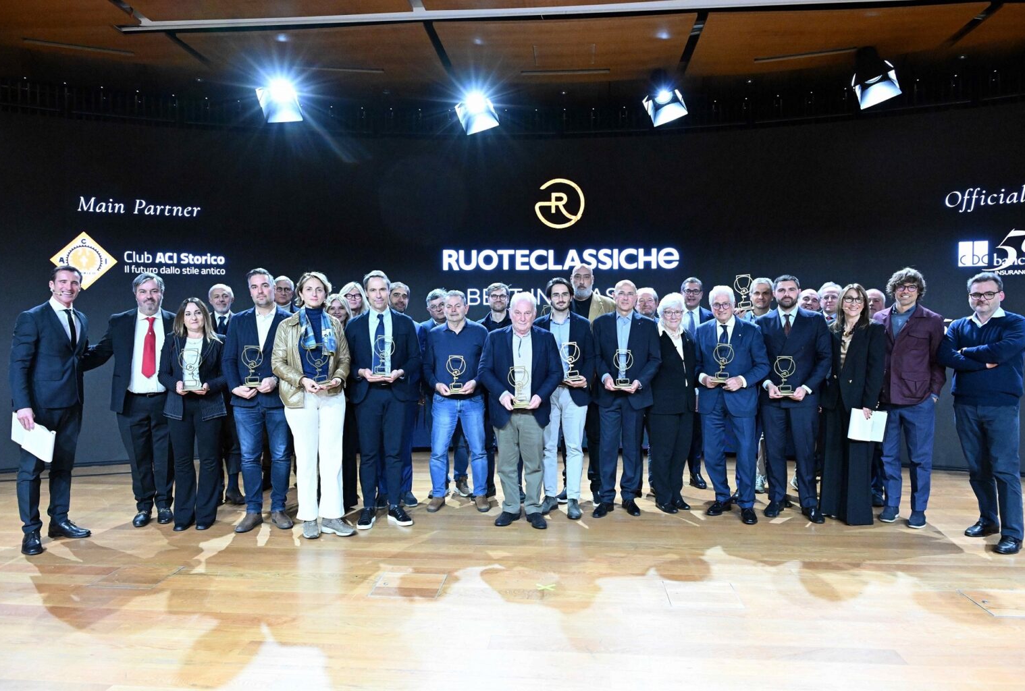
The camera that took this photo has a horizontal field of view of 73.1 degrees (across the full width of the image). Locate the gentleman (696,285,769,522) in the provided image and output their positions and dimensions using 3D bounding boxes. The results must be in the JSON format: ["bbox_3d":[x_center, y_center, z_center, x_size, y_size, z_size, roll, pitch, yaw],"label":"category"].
[{"bbox_3d":[1.625,0.406,5.083,0.540,1.677,0.430,1,3,20],"label":"gentleman"}]

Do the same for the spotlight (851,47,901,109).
[{"bbox_3d":[3.470,-2.545,6.600,0.420,0.400,0.450,1,45,16],"label":"spotlight"}]

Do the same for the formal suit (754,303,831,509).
[{"bbox_3d":[2.079,0.459,5.065,0.530,1.474,0.360,1,3,24],"label":"formal suit"}]

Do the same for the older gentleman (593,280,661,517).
[{"bbox_3d":[0.858,0.383,5.210,0.524,1.748,0.400,1,4,8],"label":"older gentleman"}]

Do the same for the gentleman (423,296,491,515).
[{"bbox_3d":[-0.429,0.411,5.231,0.510,1.652,0.420,0,3,-4],"label":"gentleman"}]

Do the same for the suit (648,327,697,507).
[{"bbox_3d":[1.248,0.531,5.323,0.444,1.375,0.310,-1,4,-12],"label":"suit"}]

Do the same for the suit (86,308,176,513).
[{"bbox_3d":[-2.706,0.461,4.907,0.670,1.473,0.380,-1,2,-25],"label":"suit"}]

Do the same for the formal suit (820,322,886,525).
[{"bbox_3d":[2.453,0.543,4.989,0.444,1.437,0.350,2,5,30],"label":"formal suit"}]

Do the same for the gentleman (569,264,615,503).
[{"bbox_3d":[0.578,0.290,5.524,0.530,1.865,0.360,0,3,8],"label":"gentleman"}]

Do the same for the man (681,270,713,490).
[{"bbox_3d":[1.547,0.309,5.859,0.520,1.793,0.370,1,3,10],"label":"man"}]

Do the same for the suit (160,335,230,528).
[{"bbox_3d":[-2.232,0.591,4.815,0.500,1.373,0.380,-1,2,-24],"label":"suit"}]

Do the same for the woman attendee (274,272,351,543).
[{"bbox_3d":[-1.350,0.384,4.659,0.540,1.762,0.440,-1,2,-19],"label":"woman attendee"}]

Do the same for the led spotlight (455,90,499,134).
[{"bbox_3d":[-0.376,-2.464,7.200,0.420,0.400,0.400,0,41,-3],"label":"led spotlight"}]

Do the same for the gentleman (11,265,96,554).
[{"bbox_3d":[-2.968,0.382,4.437,0.400,1.783,0.520,2,3,42],"label":"gentleman"}]

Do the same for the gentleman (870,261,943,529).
[{"bbox_3d":[2.833,0.354,4.903,0.530,1.805,0.380,2,3,35],"label":"gentleman"}]

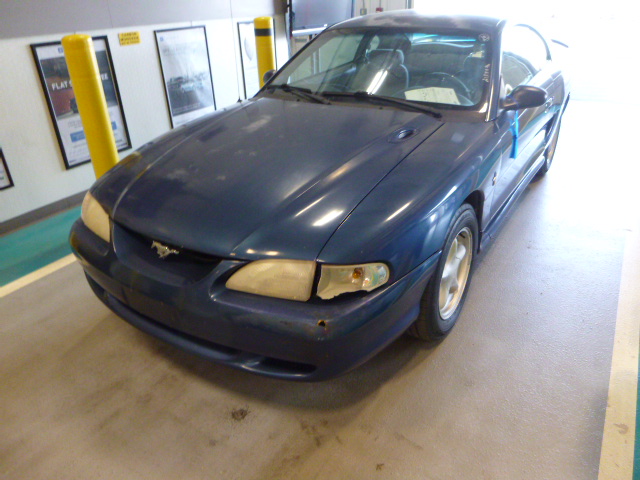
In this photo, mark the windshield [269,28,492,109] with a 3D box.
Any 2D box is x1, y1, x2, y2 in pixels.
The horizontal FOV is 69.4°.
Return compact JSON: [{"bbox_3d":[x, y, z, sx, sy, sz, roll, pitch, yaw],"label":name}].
[{"bbox_3d":[0.346,-1.065,2.793,1.460,0.150,0.760,16,62,30],"label":"windshield"}]

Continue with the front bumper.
[{"bbox_3d":[-0.470,0.126,2.005,1.780,0.480,0.590,16,33,30],"label":"front bumper"}]

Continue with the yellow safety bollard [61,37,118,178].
[{"bbox_3d":[-1.586,-0.768,3.322,0.180,1.260,0.180,16,32,29],"label":"yellow safety bollard"}]

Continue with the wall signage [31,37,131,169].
[{"bbox_3d":[-1.804,-1.058,3.572,0.025,0.887,0.600,16,32,29],"label":"wall signage"}]

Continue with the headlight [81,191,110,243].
[{"bbox_3d":[-0.976,-0.098,2.023,0.330,0.185,0.150,23,37,38],"label":"headlight"}]

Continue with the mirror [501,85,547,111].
[{"bbox_3d":[1.038,-0.726,2.368,0.230,0.135,0.150,16,33,30],"label":"mirror"}]

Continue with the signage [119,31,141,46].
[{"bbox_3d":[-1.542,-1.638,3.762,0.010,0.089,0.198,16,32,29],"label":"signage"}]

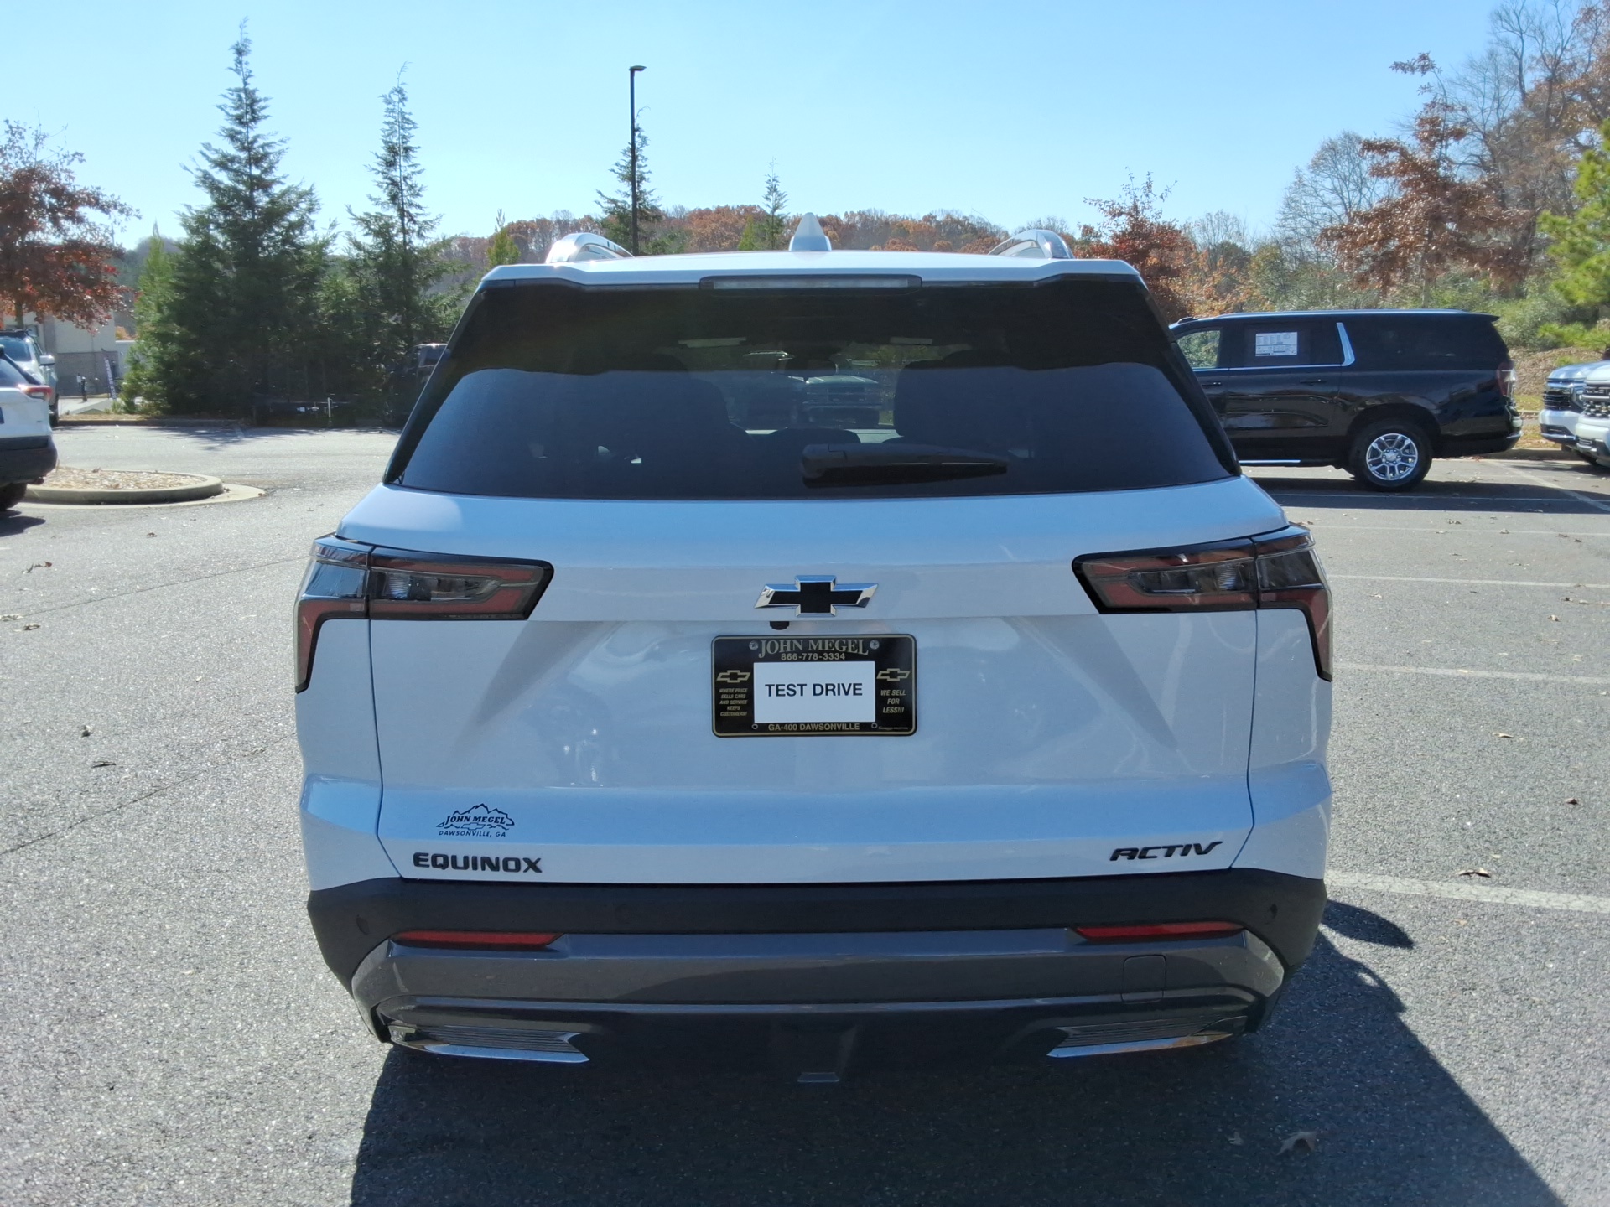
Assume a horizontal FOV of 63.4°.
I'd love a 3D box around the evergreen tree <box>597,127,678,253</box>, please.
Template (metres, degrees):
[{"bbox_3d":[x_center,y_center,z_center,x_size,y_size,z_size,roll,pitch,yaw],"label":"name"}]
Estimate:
[{"bbox_3d":[-5.055,-10.004,38.813,3.000,8.198,3.000,0,11,0],"label":"evergreen tree"}]

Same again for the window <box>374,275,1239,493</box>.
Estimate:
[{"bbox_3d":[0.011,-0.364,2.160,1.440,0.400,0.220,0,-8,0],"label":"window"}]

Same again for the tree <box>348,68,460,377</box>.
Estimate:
[{"bbox_3d":[-9.058,-7.835,29.042,2.800,7.604,2.800,0,11,0],"label":"tree"}]

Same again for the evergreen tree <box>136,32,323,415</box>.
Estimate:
[{"bbox_3d":[-13.288,-8.770,30.406,4.500,8.800,4.500,0,11,0],"label":"evergreen tree"}]

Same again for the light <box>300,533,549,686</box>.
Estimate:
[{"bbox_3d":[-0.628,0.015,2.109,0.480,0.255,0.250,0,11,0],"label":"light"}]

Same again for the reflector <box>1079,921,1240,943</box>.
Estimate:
[{"bbox_3d":[0.537,0.499,1.977,0.255,0.024,0.035,-2,11,-5],"label":"reflector"}]

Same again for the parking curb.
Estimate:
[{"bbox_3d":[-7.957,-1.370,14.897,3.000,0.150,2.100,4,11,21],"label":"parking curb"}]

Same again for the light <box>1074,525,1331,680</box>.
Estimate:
[{"bbox_3d":[0.645,0.020,2.050,0.500,0.275,0.300,-1,11,0],"label":"light"}]

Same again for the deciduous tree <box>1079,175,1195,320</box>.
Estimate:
[{"bbox_3d":[9.454,-8.826,37.008,3.700,6.500,3.700,0,11,0],"label":"deciduous tree"}]

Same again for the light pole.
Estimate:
[{"bbox_3d":[-3.972,-8.331,30.480,0.480,7.994,0.300,4,12,24],"label":"light pole"}]

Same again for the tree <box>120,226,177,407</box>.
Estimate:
[{"bbox_3d":[-15.667,-6.788,31.285,1.750,4.400,1.750,0,11,0],"label":"tree"}]

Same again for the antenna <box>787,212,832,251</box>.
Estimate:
[{"bbox_3d":[0.011,-0.700,2.463,0.083,0.078,0.170,0,11,0],"label":"antenna"}]

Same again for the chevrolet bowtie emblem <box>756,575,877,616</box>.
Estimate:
[{"bbox_3d":[0.017,-0.011,1.885,0.177,0.058,0.018,-1,11,0],"label":"chevrolet bowtie emblem"}]

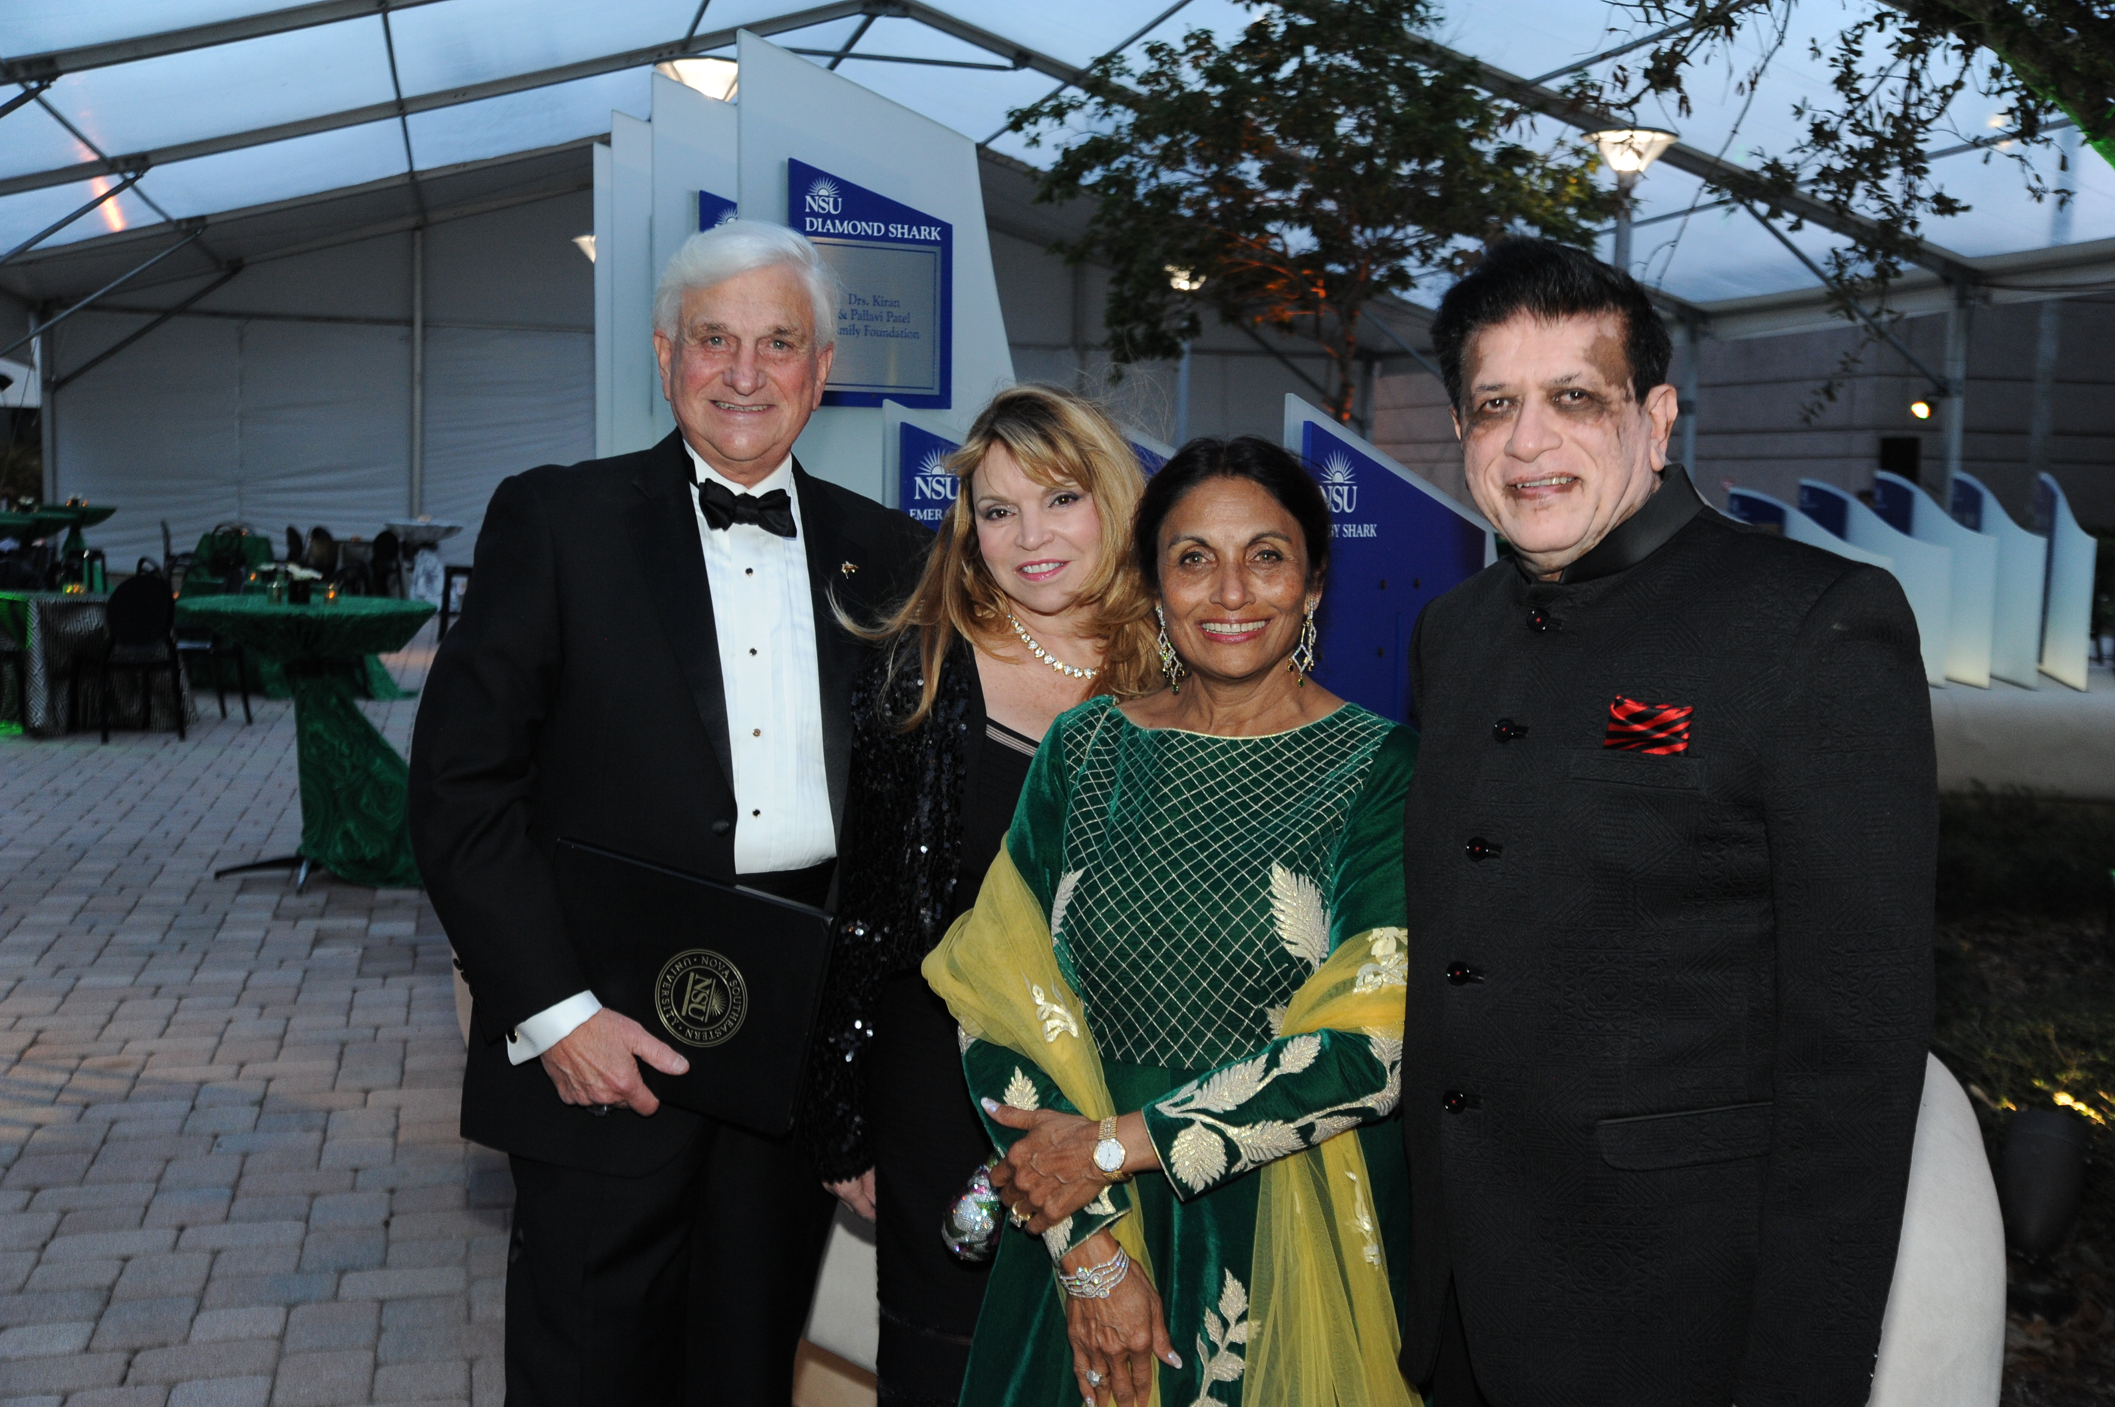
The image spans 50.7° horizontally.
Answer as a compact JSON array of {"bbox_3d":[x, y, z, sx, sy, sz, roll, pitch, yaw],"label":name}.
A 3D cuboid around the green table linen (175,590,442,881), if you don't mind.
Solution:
[{"bbox_3d":[-2.779,0.142,8.378,1.020,0.990,0.970,1,6,0],"label":"green table linen"}]

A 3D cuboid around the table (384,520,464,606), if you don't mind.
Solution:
[{"bbox_3d":[-6.864,-1.457,24.200,0.851,0.959,0.851,1,6,0],"label":"table"}]

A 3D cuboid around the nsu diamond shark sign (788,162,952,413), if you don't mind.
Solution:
[{"bbox_3d":[-0.424,-0.942,5.052,0.403,0.537,0.024,-2,7,-28],"label":"nsu diamond shark sign"}]

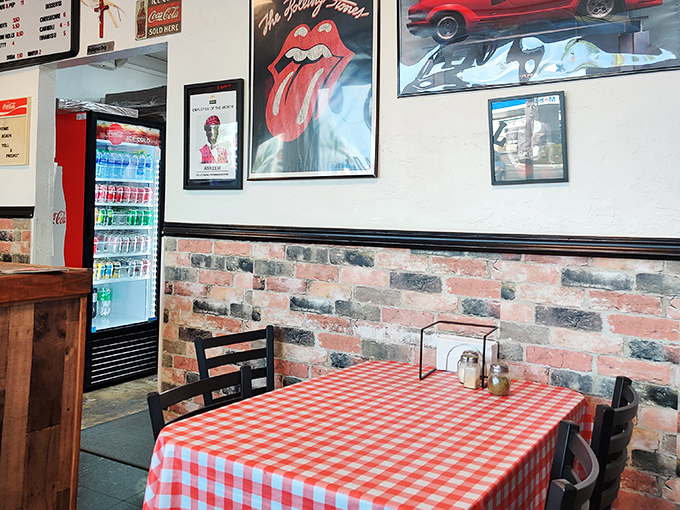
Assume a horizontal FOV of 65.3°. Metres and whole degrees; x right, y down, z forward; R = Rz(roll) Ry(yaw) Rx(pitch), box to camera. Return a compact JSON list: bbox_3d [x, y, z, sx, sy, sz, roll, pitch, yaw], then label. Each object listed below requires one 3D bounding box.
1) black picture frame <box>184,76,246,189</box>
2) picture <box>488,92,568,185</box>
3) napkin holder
[{"bbox_3d":[-0.591,-0.556,2.491,0.371,0.501,0.022,3,3,29],"label":"black picture frame"},{"bbox_3d":[0.642,-0.392,1.813,0.251,0.301,0.020,3,3,29],"label":"picture"},{"bbox_3d":[0.416,0.342,1.840,0.215,0.175,0.175,3,3,29],"label":"napkin holder"}]

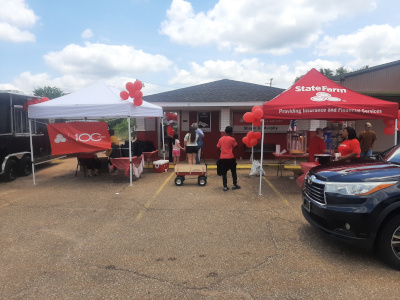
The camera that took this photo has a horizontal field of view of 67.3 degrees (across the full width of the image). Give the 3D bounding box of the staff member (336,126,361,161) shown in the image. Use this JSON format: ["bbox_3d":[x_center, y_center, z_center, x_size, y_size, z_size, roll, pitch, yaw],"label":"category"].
[{"bbox_3d":[3.685,0.231,7.460,0.460,1.600,0.520,-3,6,-26],"label":"staff member"}]

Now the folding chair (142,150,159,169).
[{"bbox_3d":[-1.893,0.349,11.448,0.520,0.720,0.540,-5,8,-37],"label":"folding chair"}]

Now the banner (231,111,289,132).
[{"bbox_3d":[2.580,-1.160,12.400,2.420,0.900,0.060,0,6,3],"label":"banner"}]

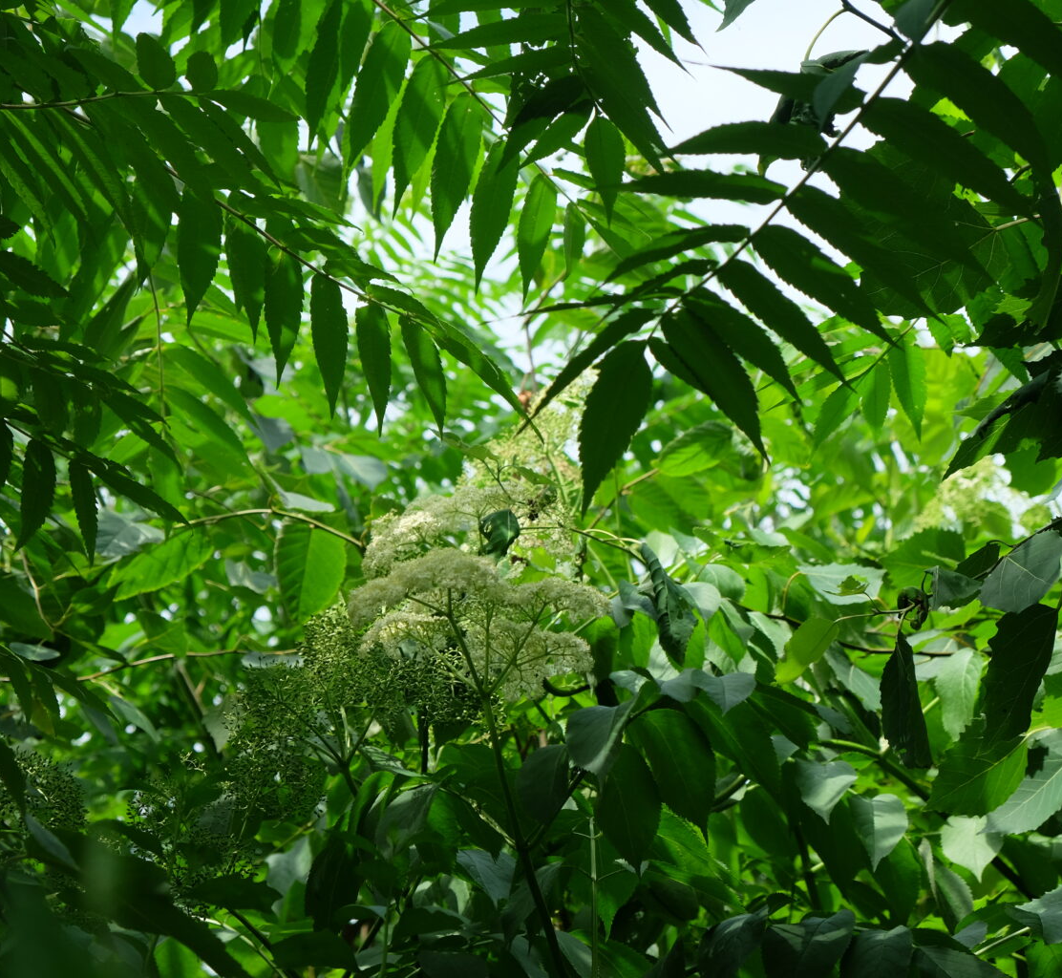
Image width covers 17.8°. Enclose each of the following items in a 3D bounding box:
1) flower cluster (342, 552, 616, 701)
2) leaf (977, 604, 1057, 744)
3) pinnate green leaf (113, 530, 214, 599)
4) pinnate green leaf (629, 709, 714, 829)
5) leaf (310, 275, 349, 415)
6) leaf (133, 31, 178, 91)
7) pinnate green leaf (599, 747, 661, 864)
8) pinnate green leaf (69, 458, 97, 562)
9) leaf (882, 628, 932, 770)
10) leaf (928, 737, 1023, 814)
[{"bbox_3d":[-0.036,0.092,2.300,0.175,0.095,0.165,0,-12,0],"label":"flower cluster"},{"bbox_3d":[0.309,0.117,2.150,0.045,0.098,0.020,30,0,-3],"label":"leaf"},{"bbox_3d":[-0.272,0.056,2.500,0.092,0.045,0.018,-33,21,-6],"label":"pinnate green leaf"},{"bbox_3d":[0.094,0.188,2.250,0.050,0.098,0.020,-25,-6,2],"label":"pinnate green leaf"},{"bbox_3d":[-0.134,-0.096,2.250,0.027,0.096,0.015,-2,-6,-11],"label":"leaf"},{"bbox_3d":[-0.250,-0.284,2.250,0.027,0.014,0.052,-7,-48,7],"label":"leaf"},{"bbox_3d":[0.065,0.208,2.220,0.042,0.086,0.020,-10,-6,1],"label":"pinnate green leaf"},{"bbox_3d":[-0.291,0.013,2.200,0.020,0.072,0.015,-8,0,-16],"label":"pinnate green leaf"},{"bbox_3d":[0.244,0.137,2.200,0.036,0.092,0.020,-9,0,22],"label":"leaf"},{"bbox_3d":[0.290,0.185,2.200,0.082,0.056,0.018,-35,14,-6],"label":"leaf"}]

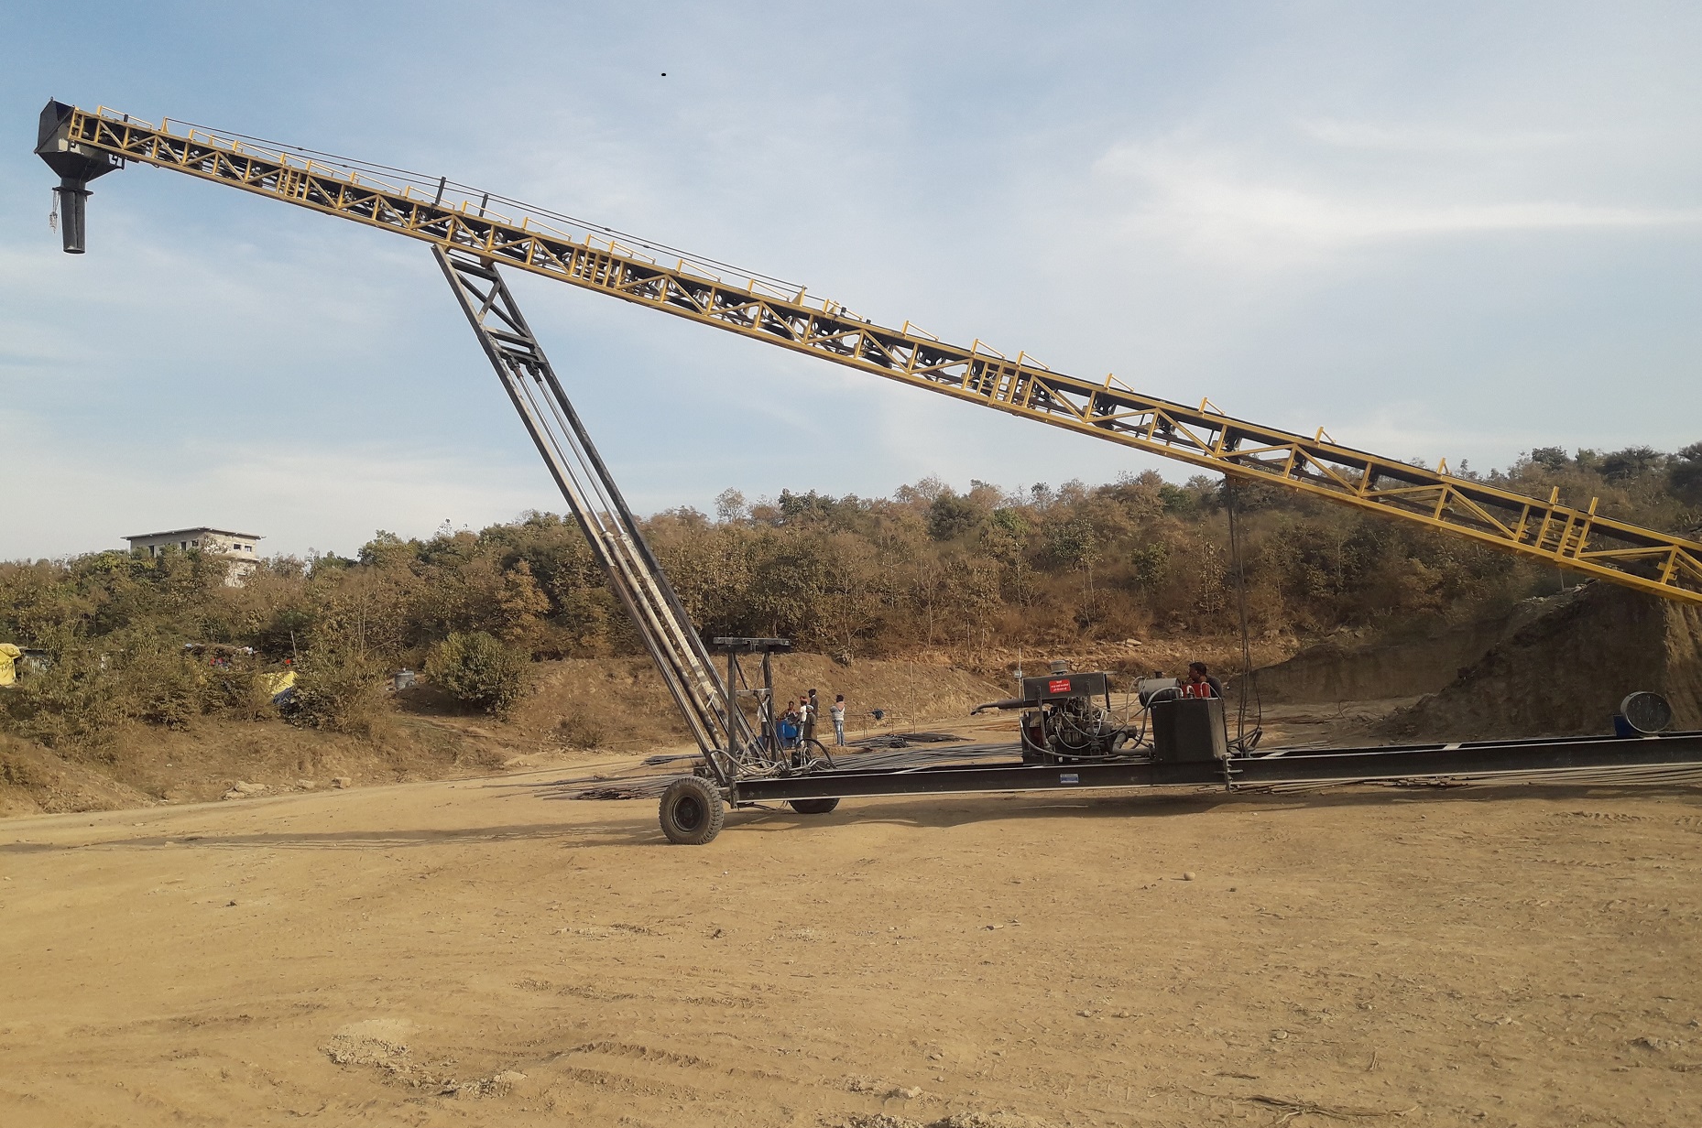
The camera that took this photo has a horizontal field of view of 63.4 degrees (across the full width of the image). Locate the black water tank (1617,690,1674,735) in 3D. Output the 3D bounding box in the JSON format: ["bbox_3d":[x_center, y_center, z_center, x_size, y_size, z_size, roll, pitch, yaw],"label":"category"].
[{"bbox_3d":[9.298,1.731,16.086,0.480,0.480,0.660,-7,-6,27],"label":"black water tank"}]

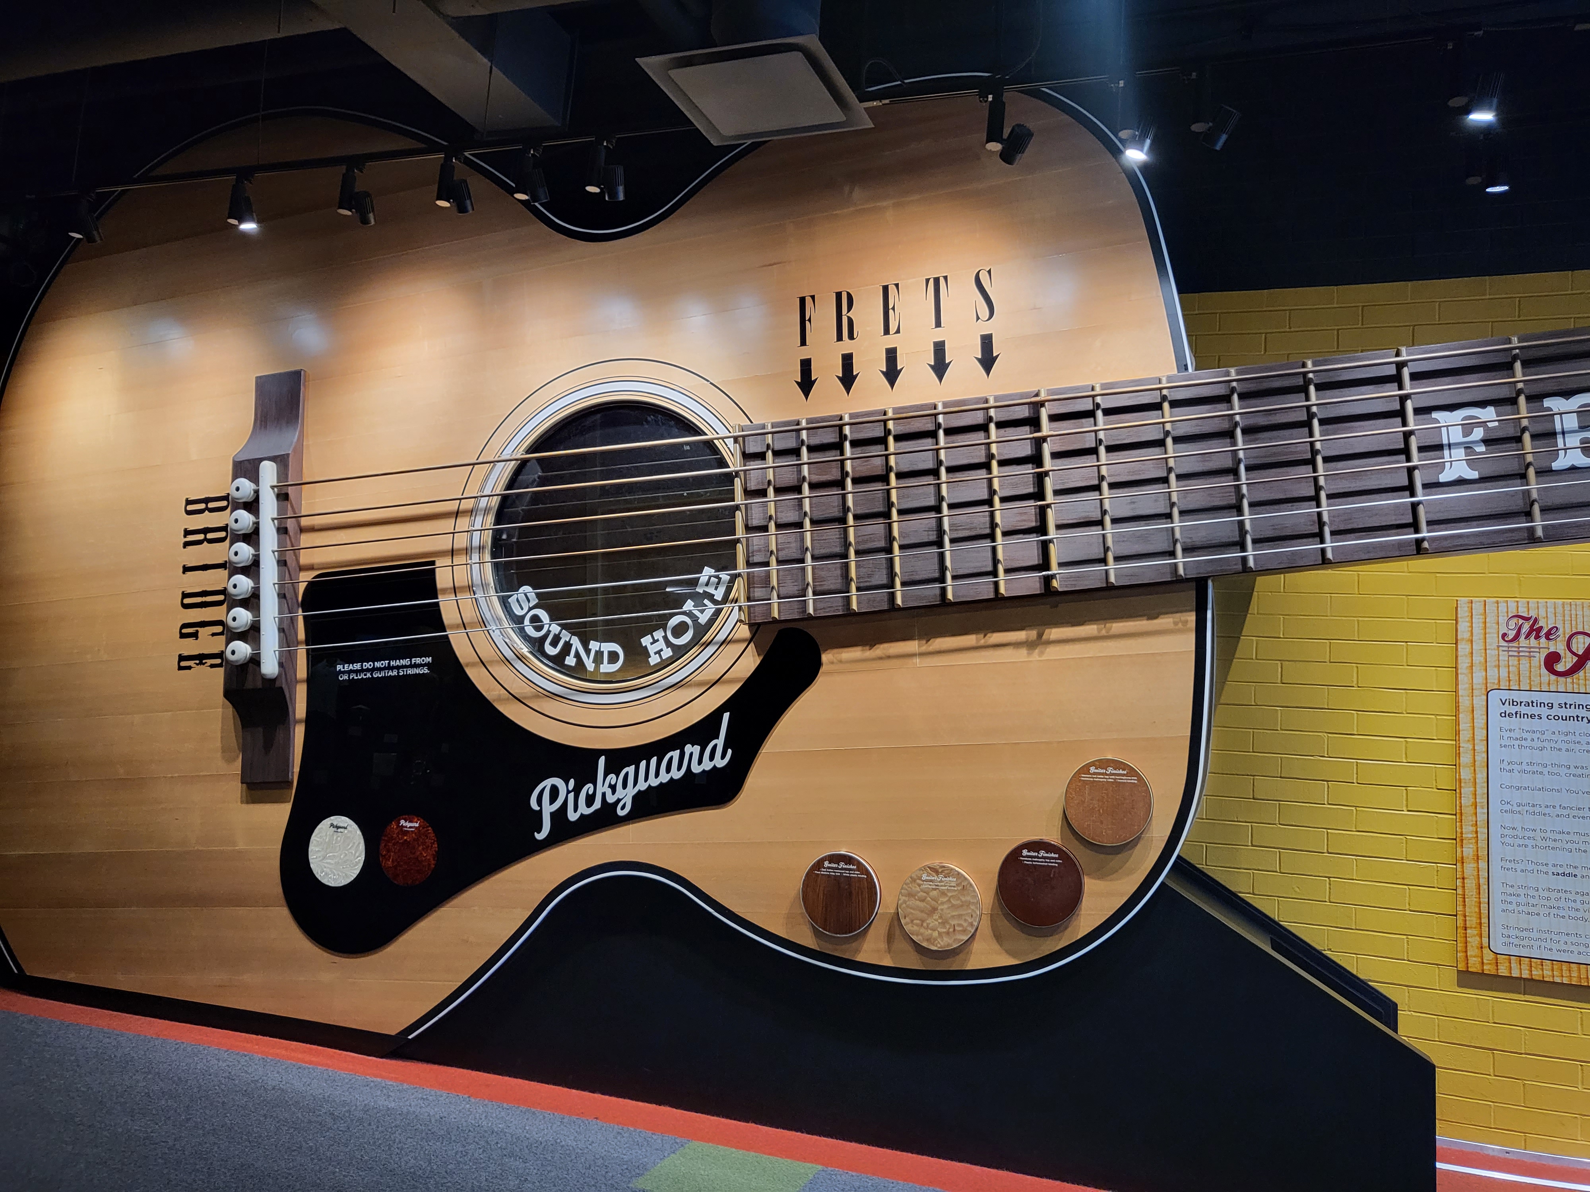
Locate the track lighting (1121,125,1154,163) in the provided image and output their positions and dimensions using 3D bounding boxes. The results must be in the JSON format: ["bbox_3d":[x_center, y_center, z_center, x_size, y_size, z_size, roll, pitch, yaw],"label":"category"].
[{"bbox_3d":[1.123,-1.493,3.889,0.064,0.135,0.064,20,3,22],"label":"track lighting"}]

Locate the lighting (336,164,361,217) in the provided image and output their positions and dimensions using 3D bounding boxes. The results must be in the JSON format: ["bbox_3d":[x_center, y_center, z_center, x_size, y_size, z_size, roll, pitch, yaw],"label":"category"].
[{"bbox_3d":[-1.853,-1.687,4.955,0.065,0.213,0.065,1,-9,21],"label":"lighting"}]

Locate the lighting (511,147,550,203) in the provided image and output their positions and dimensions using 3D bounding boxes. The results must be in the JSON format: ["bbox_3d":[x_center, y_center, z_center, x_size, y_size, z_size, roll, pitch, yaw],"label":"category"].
[{"bbox_3d":[-1.033,-1.641,4.662,0.135,0.205,0.100,8,-9,-24],"label":"lighting"}]

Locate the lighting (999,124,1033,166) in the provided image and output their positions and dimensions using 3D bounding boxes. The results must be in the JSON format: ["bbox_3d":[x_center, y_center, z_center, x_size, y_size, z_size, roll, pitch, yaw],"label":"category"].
[{"bbox_3d":[0.744,-1.522,4.025,0.064,0.064,0.135,8,-38,-23],"label":"lighting"}]

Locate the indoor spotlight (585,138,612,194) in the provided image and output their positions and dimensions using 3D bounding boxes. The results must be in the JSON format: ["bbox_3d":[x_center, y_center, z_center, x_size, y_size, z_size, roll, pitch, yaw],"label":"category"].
[{"bbox_3d":[-0.760,-1.645,4.568,0.065,0.204,0.065,1,-9,21],"label":"indoor spotlight"}]

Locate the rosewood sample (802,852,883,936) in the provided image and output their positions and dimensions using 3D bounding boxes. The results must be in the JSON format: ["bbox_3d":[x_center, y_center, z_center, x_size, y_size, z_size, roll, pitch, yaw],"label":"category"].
[{"bbox_3d":[0.171,1.079,4.322,0.293,0.293,0.038,1,-9,21],"label":"rosewood sample"}]

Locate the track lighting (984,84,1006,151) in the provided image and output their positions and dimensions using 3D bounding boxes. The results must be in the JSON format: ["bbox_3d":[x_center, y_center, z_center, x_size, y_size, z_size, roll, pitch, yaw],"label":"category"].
[{"bbox_3d":[0.685,-1.630,4.064,0.062,0.222,0.062,1,-9,21],"label":"track lighting"}]

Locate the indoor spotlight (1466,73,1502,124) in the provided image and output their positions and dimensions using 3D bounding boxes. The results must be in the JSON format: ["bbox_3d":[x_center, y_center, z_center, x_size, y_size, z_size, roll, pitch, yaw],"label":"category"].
[{"bbox_3d":[2.061,-1.492,3.563,0.064,0.135,0.064,11,6,22],"label":"indoor spotlight"}]

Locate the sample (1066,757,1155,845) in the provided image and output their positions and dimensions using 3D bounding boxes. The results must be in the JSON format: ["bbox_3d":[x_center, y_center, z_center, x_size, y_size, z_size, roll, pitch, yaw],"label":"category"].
[{"bbox_3d":[1.068,0.700,4.052,0.293,0.293,0.038,1,-9,21],"label":"sample"}]

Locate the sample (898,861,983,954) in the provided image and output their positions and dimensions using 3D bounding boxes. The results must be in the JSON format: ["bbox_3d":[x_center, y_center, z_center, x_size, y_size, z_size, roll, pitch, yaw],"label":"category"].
[{"bbox_3d":[0.513,1.089,4.192,0.293,0.293,0.038,1,-9,21],"label":"sample"}]

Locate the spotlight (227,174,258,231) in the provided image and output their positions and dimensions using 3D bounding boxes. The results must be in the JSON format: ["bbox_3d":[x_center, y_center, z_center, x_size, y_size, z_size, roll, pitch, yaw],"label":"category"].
[{"bbox_3d":[-2.377,-1.694,5.137,0.130,0.220,0.100,7,-8,-16],"label":"spotlight"}]

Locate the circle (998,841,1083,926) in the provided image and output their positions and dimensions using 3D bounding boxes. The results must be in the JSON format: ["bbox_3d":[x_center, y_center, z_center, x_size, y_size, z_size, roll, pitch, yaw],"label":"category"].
[{"bbox_3d":[0.846,0.983,4.086,0.293,0.293,0.038,1,-9,21],"label":"circle"}]

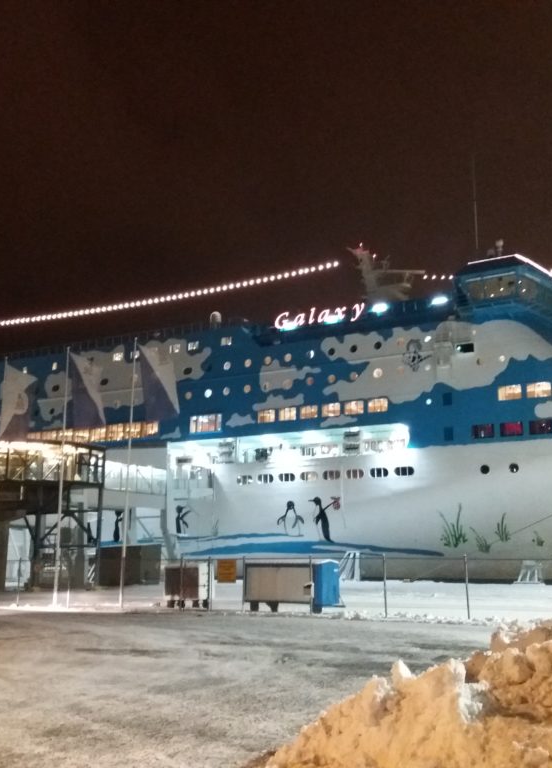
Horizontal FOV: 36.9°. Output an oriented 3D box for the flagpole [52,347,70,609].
[{"bbox_3d":[-10.138,4.220,39.324,0.170,12.270,0.170,0,-12,0],"label":"flagpole"}]

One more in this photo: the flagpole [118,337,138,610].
[{"bbox_3d":[-6.709,3.875,37.868,0.170,12.360,0.170,1,-12,0],"label":"flagpole"}]

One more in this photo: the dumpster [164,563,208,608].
[{"bbox_3d":[-3.924,9.066,37.649,1.750,2.100,1.400,-5,-13,22],"label":"dumpster"}]

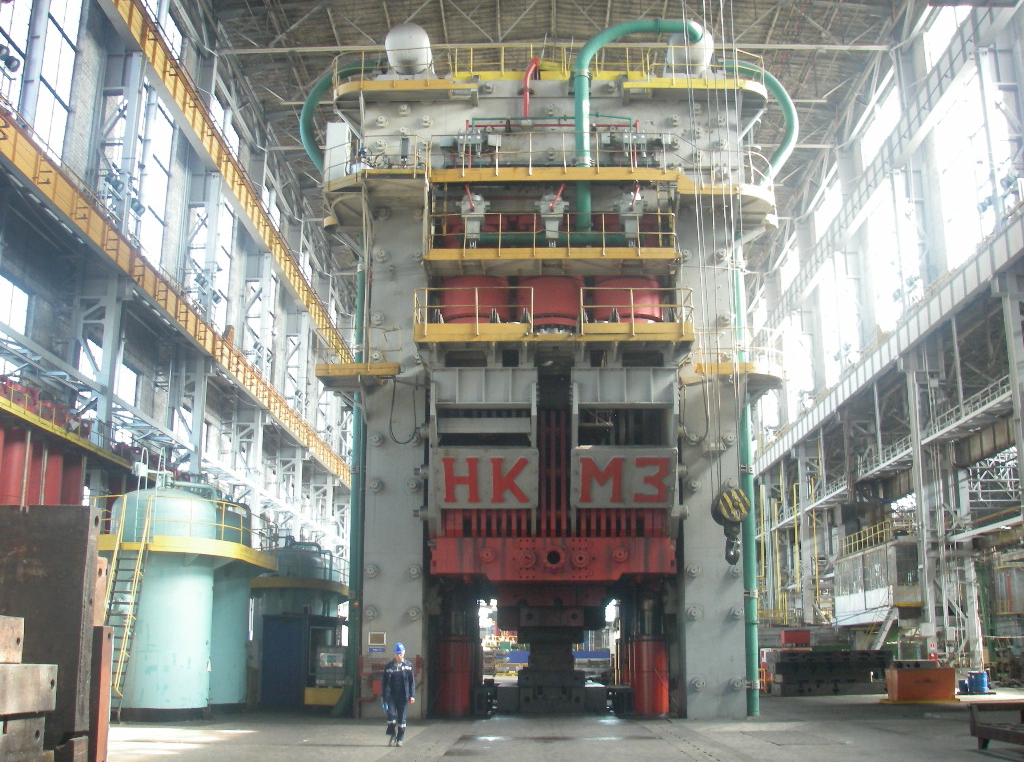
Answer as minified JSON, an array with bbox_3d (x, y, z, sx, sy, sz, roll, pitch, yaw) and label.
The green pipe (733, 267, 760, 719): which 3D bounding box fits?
[{"bbox_3d":[6.236,2.663,29.890,0.310,12.095,0.310,0,-14,1],"label":"green pipe"}]

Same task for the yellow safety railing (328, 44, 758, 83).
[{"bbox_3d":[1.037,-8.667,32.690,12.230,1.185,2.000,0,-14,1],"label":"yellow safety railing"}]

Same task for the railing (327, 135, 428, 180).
[{"bbox_3d":[-3.919,-6.430,33.379,3.087,1.493,1.000,0,-14,1],"label":"railing"}]

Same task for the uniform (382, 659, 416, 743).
[{"bbox_3d":[-2.036,5.708,20.170,0.575,1.451,0.450,0,-14,1],"label":"uniform"}]

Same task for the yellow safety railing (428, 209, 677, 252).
[{"bbox_3d":[1.152,-4.158,32.133,7.035,1.192,0.700,0,-14,1],"label":"yellow safety railing"}]

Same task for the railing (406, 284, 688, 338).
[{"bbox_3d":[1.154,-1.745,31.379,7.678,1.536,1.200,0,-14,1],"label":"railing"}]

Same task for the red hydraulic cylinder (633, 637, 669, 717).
[{"bbox_3d":[3.674,7.778,29.896,0.960,2.130,0.960,0,-14,1],"label":"red hydraulic cylinder"}]

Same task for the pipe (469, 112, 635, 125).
[{"bbox_3d":[1.210,-7.937,34.153,5.003,0.431,0.200,0,-14,1],"label":"pipe"}]

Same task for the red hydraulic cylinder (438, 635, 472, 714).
[{"bbox_3d":[-1.600,8.238,31.440,0.980,2.080,0.980,0,-14,1],"label":"red hydraulic cylinder"}]

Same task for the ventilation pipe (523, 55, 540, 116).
[{"bbox_3d":[0.548,-8.464,32.394,0.490,1.899,0.500,0,-14,1],"label":"ventilation pipe"}]

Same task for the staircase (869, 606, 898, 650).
[{"bbox_3d":[17.221,12.716,53.188,2.250,4.107,0.900,0,-14,1],"label":"staircase"}]

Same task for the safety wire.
[{"bbox_3d":[-2.887,0.805,29.916,0.800,1.850,0.250,0,-14,1],"label":"safety wire"}]

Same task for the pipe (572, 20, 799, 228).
[{"bbox_3d":[5.335,-7.817,34.545,6.884,7.000,1.900,0,-14,1],"label":"pipe"}]

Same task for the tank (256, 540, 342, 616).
[{"bbox_3d":[-8.777,9.770,46.006,3.482,6.205,3.482,0,-14,1],"label":"tank"}]

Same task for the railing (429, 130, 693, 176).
[{"bbox_3d":[1.393,-6.488,32.655,7.549,1.376,0.600,0,-14,1],"label":"railing"}]

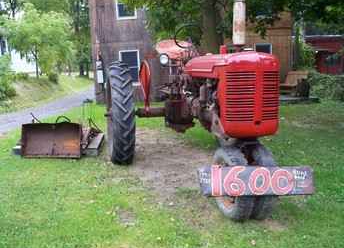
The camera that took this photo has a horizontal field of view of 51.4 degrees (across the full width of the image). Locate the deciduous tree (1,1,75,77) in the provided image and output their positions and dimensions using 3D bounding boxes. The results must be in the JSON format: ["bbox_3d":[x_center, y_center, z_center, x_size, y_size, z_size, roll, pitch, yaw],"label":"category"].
[{"bbox_3d":[-6.534,-4.087,17.511,3.600,3.700,3.400,-1,11,0],"label":"deciduous tree"}]

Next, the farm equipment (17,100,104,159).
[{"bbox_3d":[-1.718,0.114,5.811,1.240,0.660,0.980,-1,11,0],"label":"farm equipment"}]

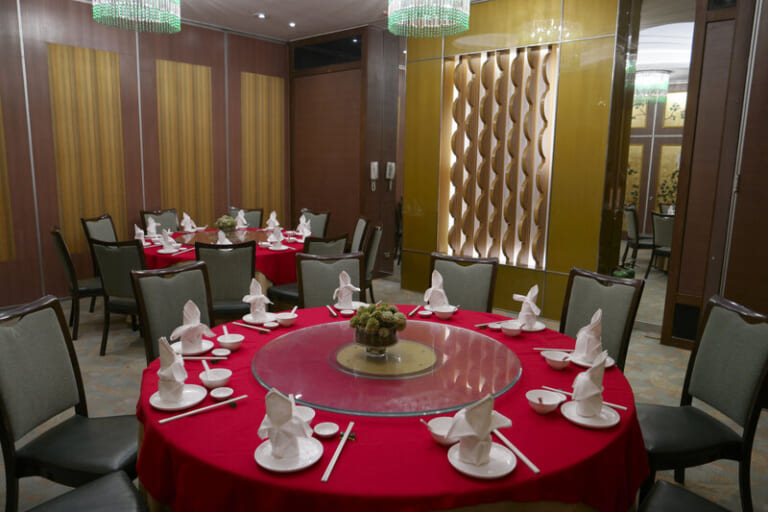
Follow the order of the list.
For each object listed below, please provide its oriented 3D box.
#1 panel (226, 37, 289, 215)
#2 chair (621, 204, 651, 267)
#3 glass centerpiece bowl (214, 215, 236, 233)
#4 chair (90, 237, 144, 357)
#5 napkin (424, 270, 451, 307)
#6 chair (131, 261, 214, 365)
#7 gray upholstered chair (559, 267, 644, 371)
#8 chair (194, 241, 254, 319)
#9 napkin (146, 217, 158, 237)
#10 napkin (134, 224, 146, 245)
[{"bbox_3d":[-1.780,-1.370,7.255,0.080,3.214,0.998,10,13,44],"label":"panel"},{"bbox_3d":[4.477,-0.319,8.863,0.580,0.930,0.470,0,9,-6],"label":"chair"},{"bbox_3d":[-1.657,-0.321,5.348,0.210,0.180,0.210,1,9,0],"label":"glass centerpiece bowl"},{"bbox_3d":[-1.972,0.295,4.222,0.470,0.930,0.580,3,9,10],"label":"chair"},{"bbox_3d":[0.297,0.177,2.798,0.140,0.195,0.095,4,10,18],"label":"napkin"},{"bbox_3d":[-1.003,0.562,2.804,0.580,0.960,0.460,8,12,37],"label":"chair"},{"bbox_3d":[0.978,0.589,2.712,0.570,0.950,0.450,-5,12,-34],"label":"gray upholstered chair"},{"bbox_3d":[-1.297,0.308,4.234,0.470,0.930,0.580,-2,10,-18],"label":"chair"},{"bbox_3d":[-2.397,-0.302,5.280,0.095,0.197,0.130,5,10,22],"label":"napkin"},{"bbox_3d":[-2.234,-0.200,4.694,0.095,0.197,0.130,-2,10,-20],"label":"napkin"}]

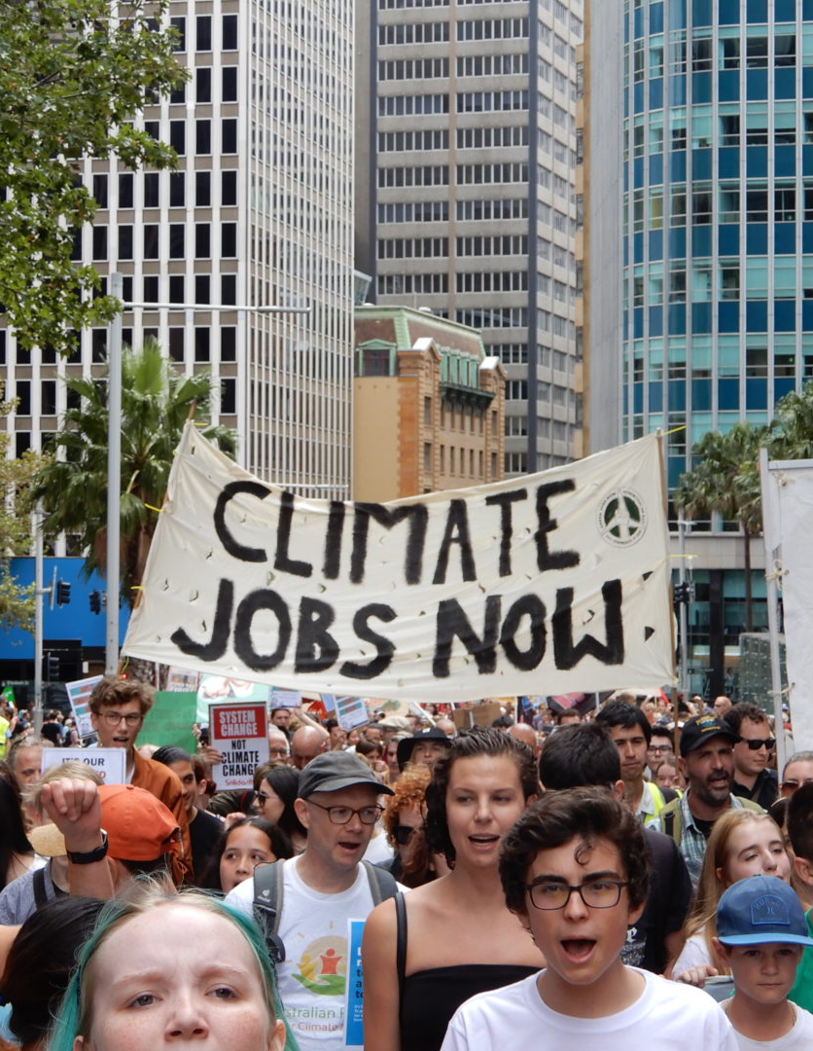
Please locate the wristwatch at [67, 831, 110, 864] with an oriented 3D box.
[{"bbox_3d":[-0.484,0.488,4.000,0.060,0.040,0.057,16,28,41],"label":"wristwatch"}]

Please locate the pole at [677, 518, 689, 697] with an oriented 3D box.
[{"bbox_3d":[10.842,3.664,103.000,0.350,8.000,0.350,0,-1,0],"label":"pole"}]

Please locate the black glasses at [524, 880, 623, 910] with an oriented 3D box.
[{"bbox_3d":[0.233,0.508,3.620,0.139,0.043,0.140,-3,-7,5],"label":"black glasses"}]

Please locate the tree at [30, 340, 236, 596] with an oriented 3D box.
[{"bbox_3d":[-6.540,0.564,63.000,4.900,10.000,4.900,0,-1,0],"label":"tree"}]

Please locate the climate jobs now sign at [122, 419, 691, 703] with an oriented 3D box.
[{"bbox_3d":[-0.031,0.168,11.500,2.410,1.200,0.200,0,-1,6],"label":"climate jobs now sign"}]

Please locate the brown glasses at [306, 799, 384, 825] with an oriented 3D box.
[{"bbox_3d":[-0.137,0.607,5.620,0.137,0.045,0.142,2,7,-28],"label":"brown glasses"}]

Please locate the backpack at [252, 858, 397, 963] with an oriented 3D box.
[{"bbox_3d":[-0.175,0.940,5.720,0.320,0.460,0.330,0,-1,2],"label":"backpack"}]

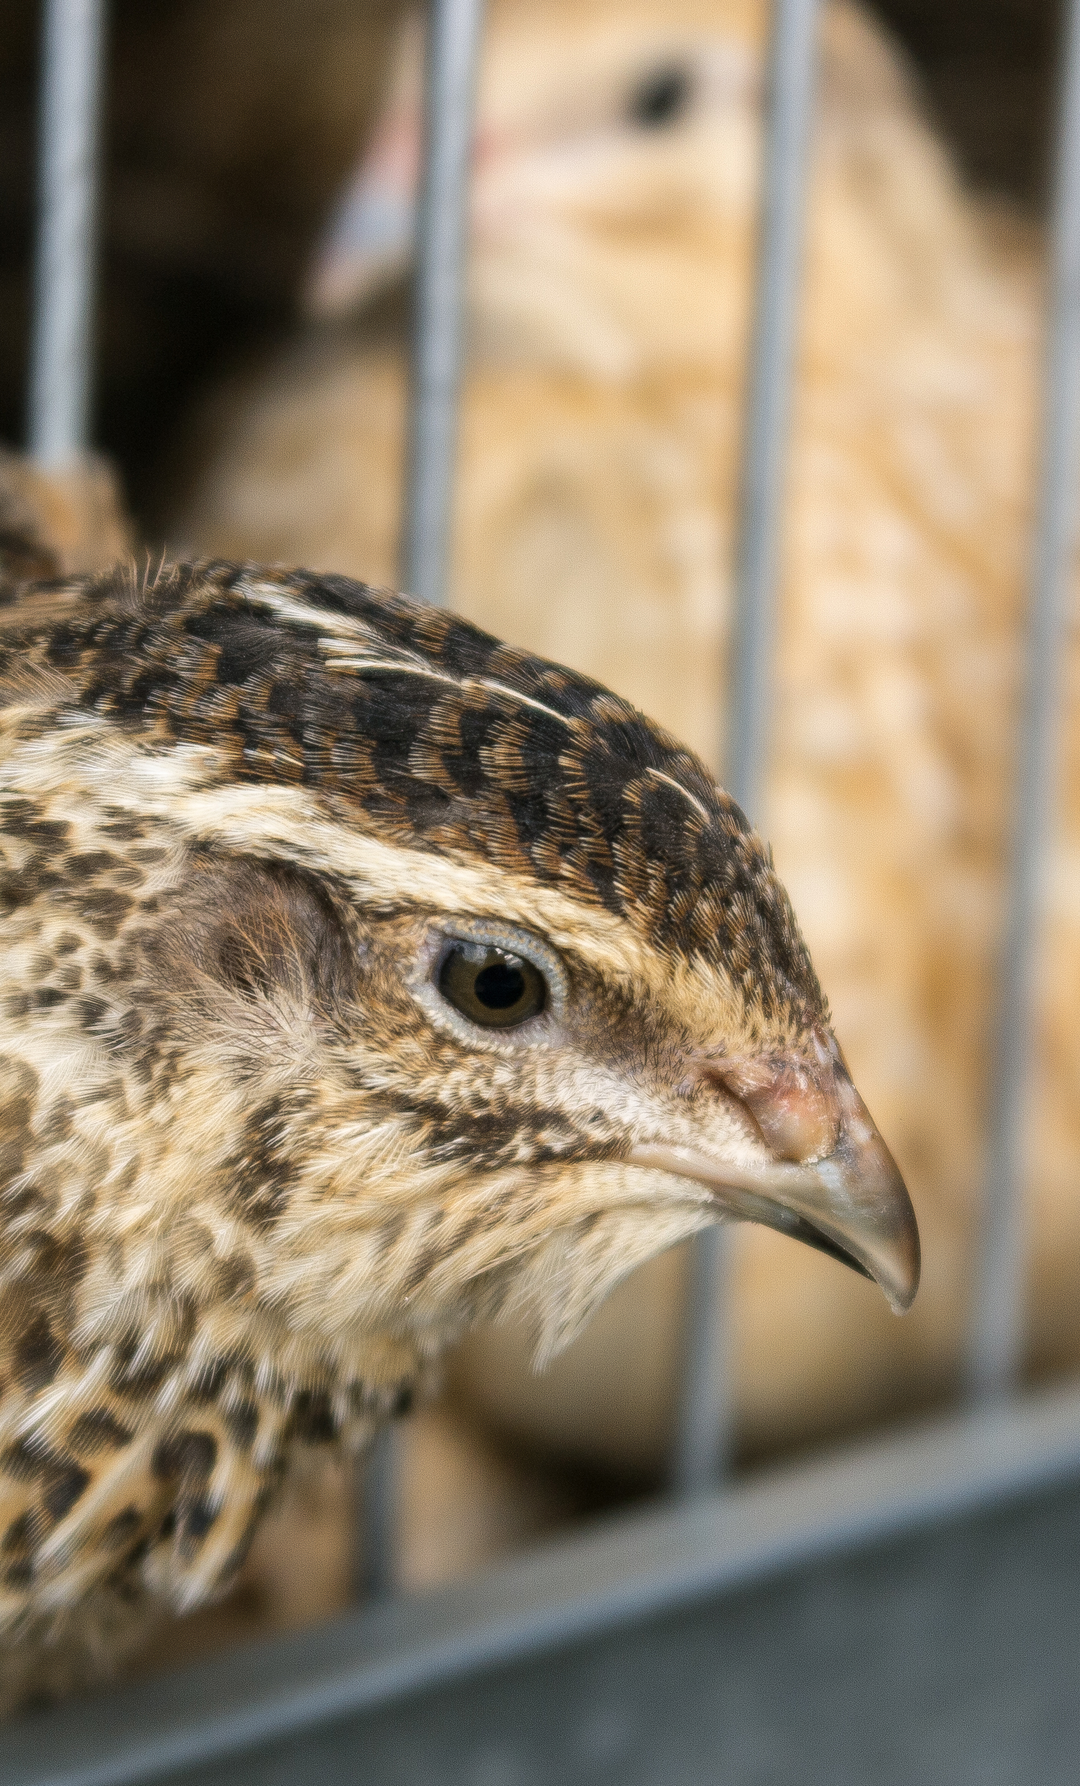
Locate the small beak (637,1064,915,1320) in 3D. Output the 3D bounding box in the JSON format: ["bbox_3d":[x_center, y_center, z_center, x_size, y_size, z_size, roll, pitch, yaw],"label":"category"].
[{"bbox_3d":[0.015,0.014,0.310,0.018,0.010,0.008,32,11,6],"label":"small beak"}]

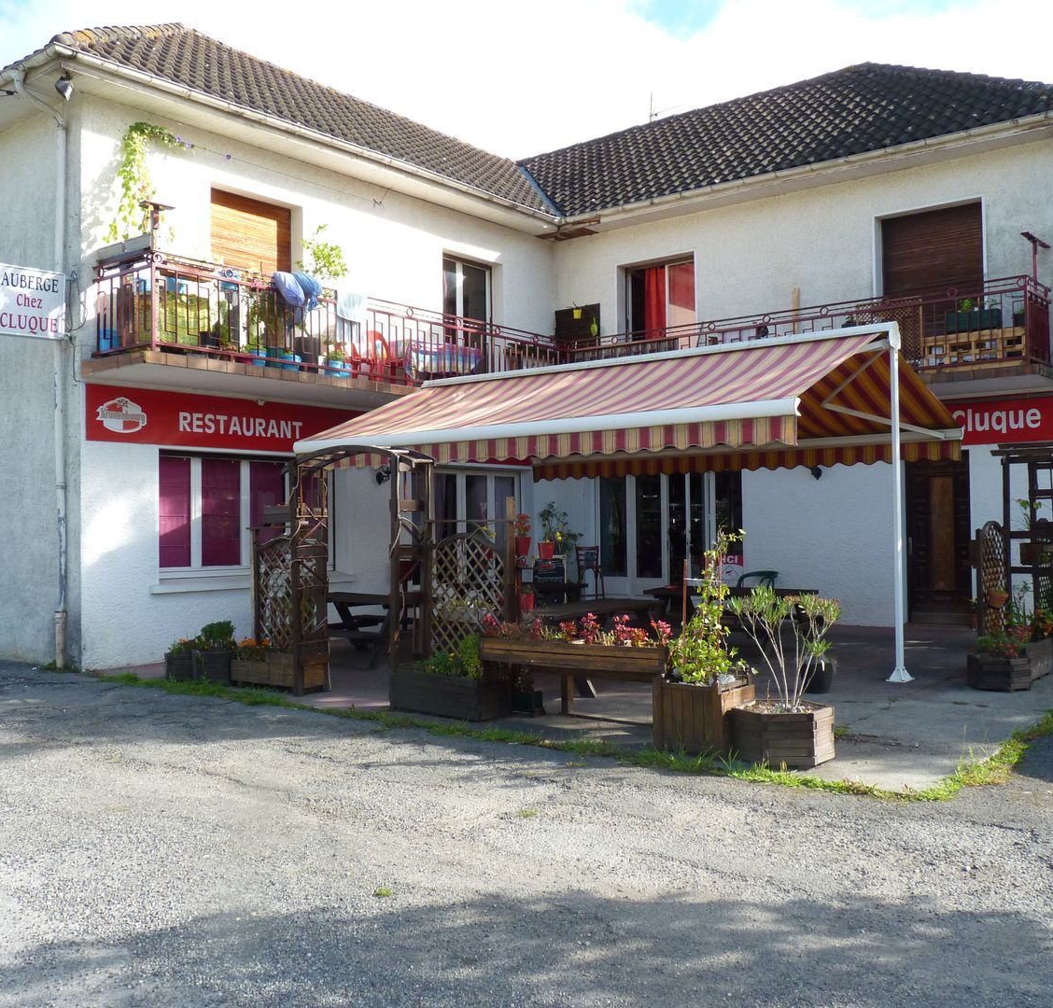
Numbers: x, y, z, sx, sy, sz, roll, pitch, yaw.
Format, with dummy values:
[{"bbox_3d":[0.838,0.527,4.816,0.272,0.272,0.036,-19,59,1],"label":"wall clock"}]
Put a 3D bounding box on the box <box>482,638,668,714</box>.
[{"bbox_3d":[0.435,1.375,8.414,1.780,0.570,0.380,-1,-1,34],"label":"box"}]

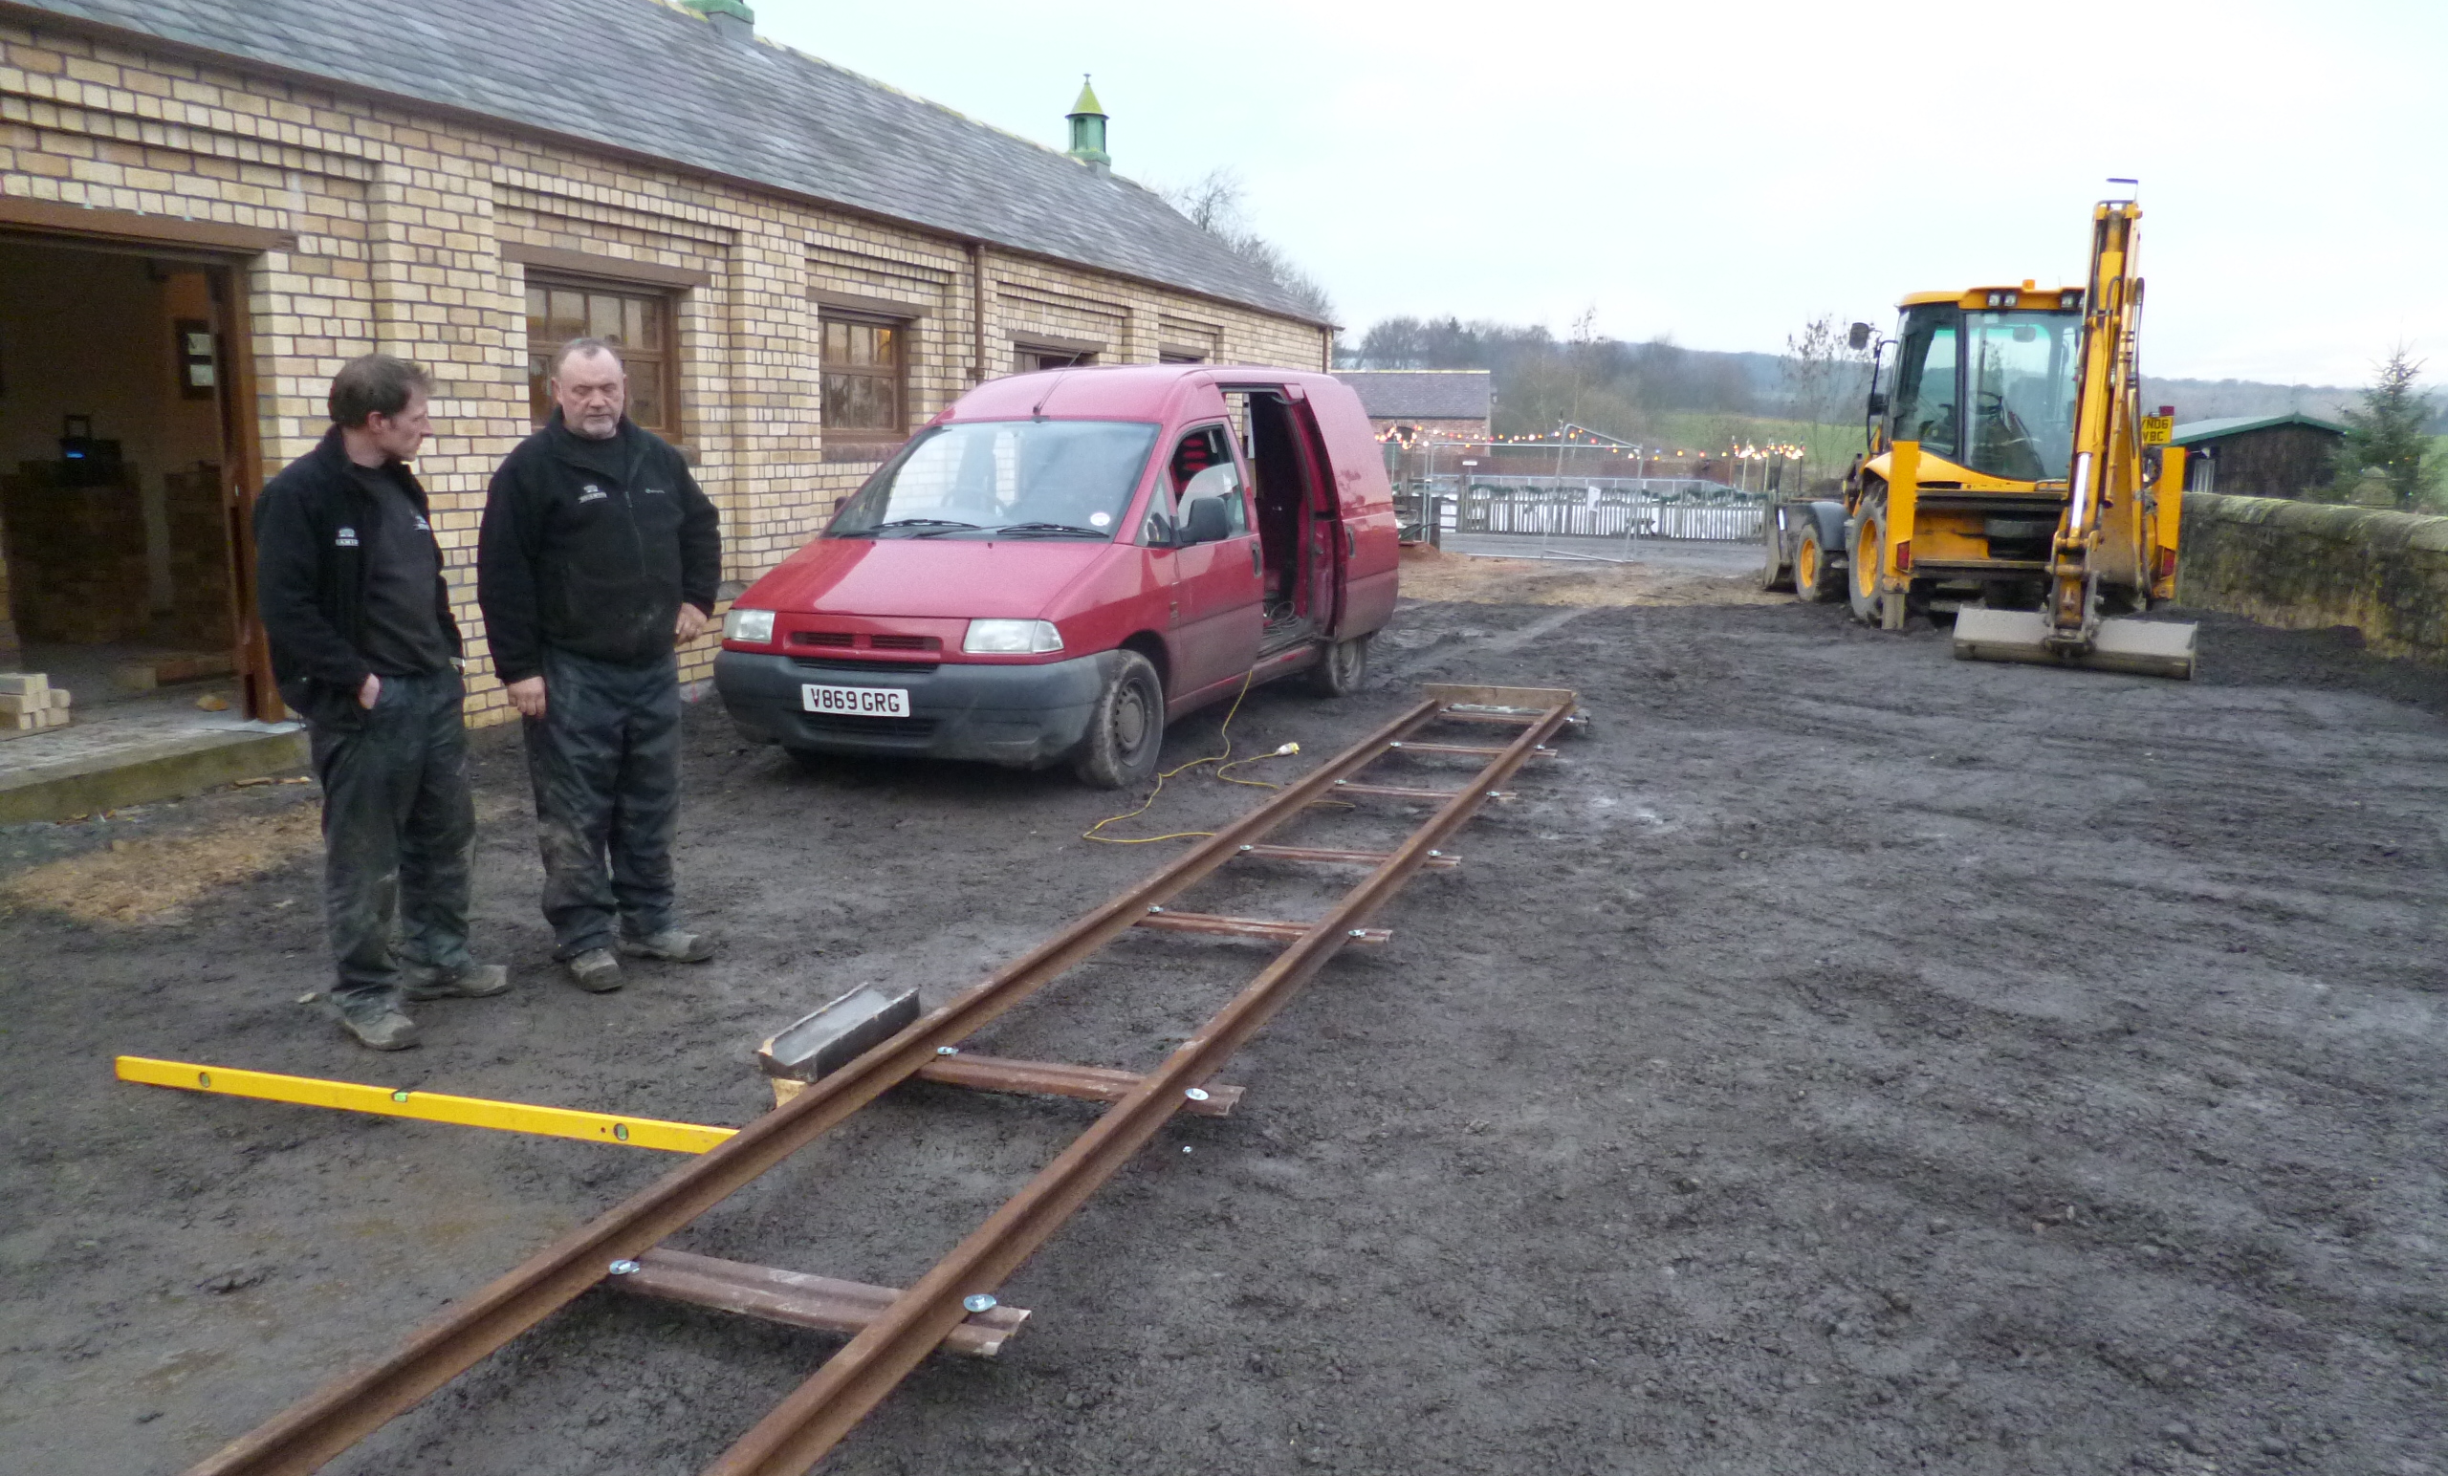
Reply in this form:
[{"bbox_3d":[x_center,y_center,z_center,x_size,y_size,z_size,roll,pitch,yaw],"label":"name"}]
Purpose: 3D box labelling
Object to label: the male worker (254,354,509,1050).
[{"bbox_3d":[-2.160,-0.108,4.377,0.480,1.740,0.570,8,12,32],"label":"male worker"}]

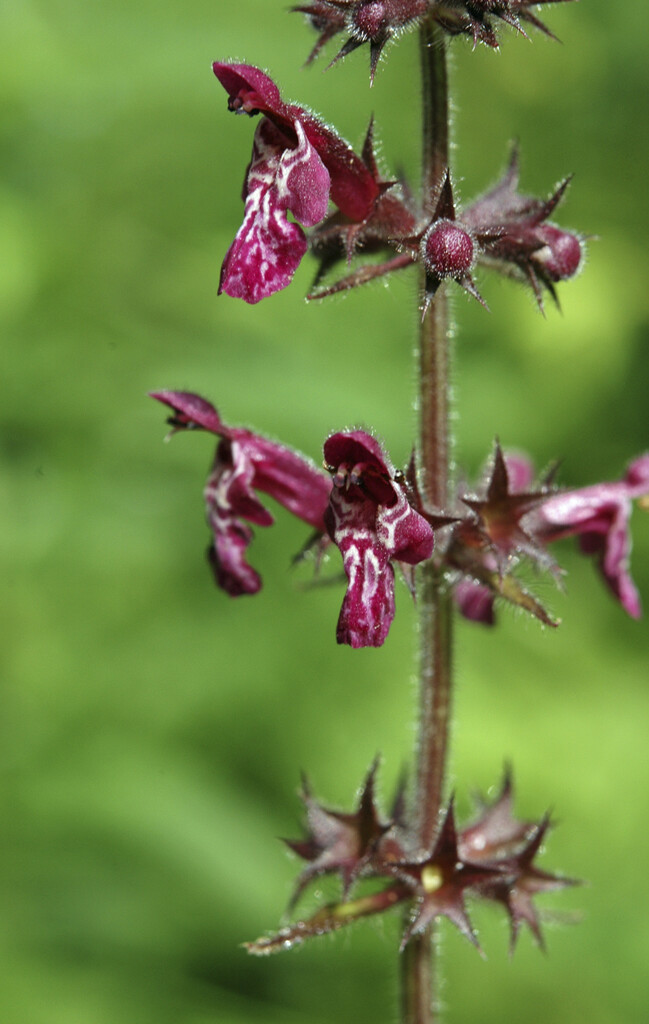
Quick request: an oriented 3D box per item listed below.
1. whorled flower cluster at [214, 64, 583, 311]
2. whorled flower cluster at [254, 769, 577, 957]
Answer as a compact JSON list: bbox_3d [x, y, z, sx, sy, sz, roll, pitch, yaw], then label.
[{"bbox_3d":[0.004,-0.019,0.149,0.021,0.014,0.018,1,5,0],"label":"whorled flower cluster"},{"bbox_3d":[0.005,0.021,0.152,0.019,0.010,0.017,1,5,0],"label":"whorled flower cluster"}]

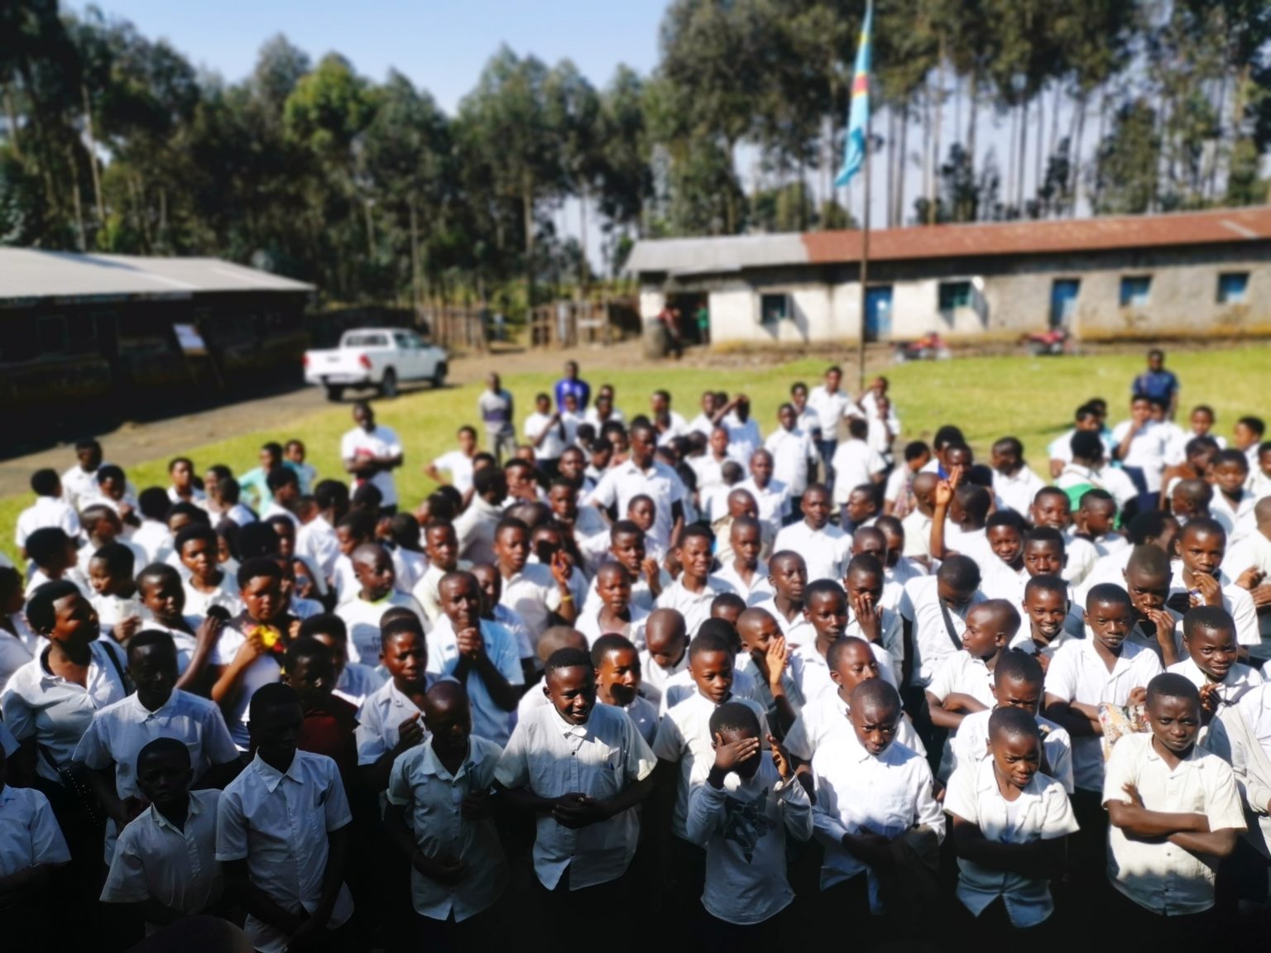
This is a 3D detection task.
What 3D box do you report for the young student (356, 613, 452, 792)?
[{"bbox_3d":[-0.737,1.192,3.461,0.400,1.514,0.280,-7,12,-29],"label":"young student"}]

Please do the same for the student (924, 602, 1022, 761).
[{"bbox_3d":[1.247,1.152,3.657,0.410,1.463,0.300,0,10,5],"label":"student"}]

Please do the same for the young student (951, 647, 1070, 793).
[{"bbox_3d":[1.228,1.229,3.276,0.400,1.396,0.270,2,12,16],"label":"young student"}]

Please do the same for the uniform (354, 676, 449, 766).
[{"bbox_3d":[-0.765,0.949,3.352,0.400,0.570,0.260,-7,12,-27],"label":"uniform"}]

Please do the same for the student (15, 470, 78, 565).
[{"bbox_3d":[-3.488,0.696,6.041,0.410,1.530,0.270,-1,11,5],"label":"student"}]

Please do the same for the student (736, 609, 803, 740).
[{"bbox_3d":[0.460,1.112,3.579,0.390,1.340,0.310,-8,13,-30],"label":"student"}]

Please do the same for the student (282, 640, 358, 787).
[{"bbox_3d":[-1.115,1.227,3.650,0.400,1.349,0.270,-6,12,-24],"label":"student"}]

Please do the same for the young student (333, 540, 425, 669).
[{"bbox_3d":[-1.025,0.994,4.136,0.410,1.480,0.260,-6,11,-23],"label":"young student"}]

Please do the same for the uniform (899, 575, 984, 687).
[{"bbox_3d":[1.212,0.765,3.961,0.410,0.560,0.250,2,10,15],"label":"uniform"}]

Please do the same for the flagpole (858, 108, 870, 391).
[{"bbox_3d":[3.168,-3.496,13.608,0.080,7.000,0.080,-1,10,0],"label":"flagpole"}]

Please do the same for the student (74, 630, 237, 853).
[{"bbox_3d":[-1.445,1.193,3.163,0.460,1.480,0.280,-6,12,-21],"label":"student"}]

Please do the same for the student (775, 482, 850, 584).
[{"bbox_3d":[0.912,0.758,5.092,0.420,1.470,0.260,0,11,7],"label":"student"}]

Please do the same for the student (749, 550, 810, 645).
[{"bbox_3d":[0.626,1.008,4.034,0.390,1.460,0.260,-2,11,-4],"label":"student"}]

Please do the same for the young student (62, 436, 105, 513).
[{"bbox_3d":[-3.667,0.531,6.849,0.450,1.620,0.280,-7,12,-27],"label":"young student"}]

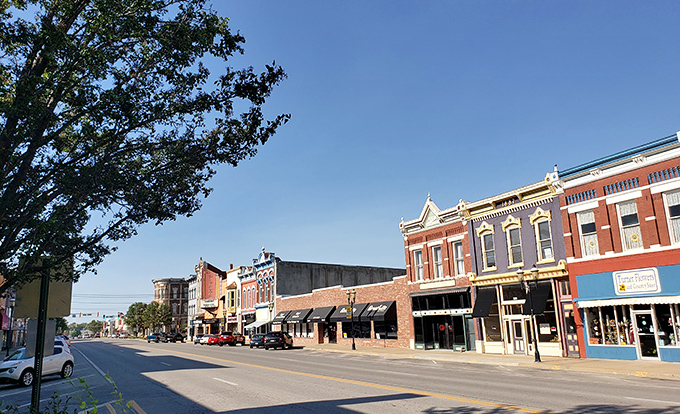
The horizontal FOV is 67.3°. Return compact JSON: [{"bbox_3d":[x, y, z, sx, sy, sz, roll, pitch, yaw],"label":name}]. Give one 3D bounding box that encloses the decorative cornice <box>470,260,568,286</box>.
[{"bbox_3d":[10.081,3.903,29.303,0.450,0.860,7.050,4,-14,-28],"label":"decorative cornice"}]

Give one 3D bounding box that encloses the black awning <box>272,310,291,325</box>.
[{"bbox_3d":[-6.696,12.867,59.181,1.000,1.420,3.650,4,-14,-28],"label":"black awning"}]

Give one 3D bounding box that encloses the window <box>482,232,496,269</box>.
[{"bbox_3d":[9.233,2.700,31.583,0.200,2.350,1.100,4,-14,-28],"label":"window"}]

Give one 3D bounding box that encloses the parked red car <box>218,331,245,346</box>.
[{"bbox_3d":[-13.347,16.174,62.939,1.860,1.690,4.550,-4,-13,8],"label":"parked red car"}]

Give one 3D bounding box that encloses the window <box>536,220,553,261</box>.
[{"bbox_3d":[11.214,1.817,27.955,0.200,2.350,1.100,4,-14,-28],"label":"window"}]

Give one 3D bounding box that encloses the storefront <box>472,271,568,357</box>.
[{"bbox_3d":[10.097,6.263,29.462,0.650,4.350,6.750,4,-14,-28],"label":"storefront"}]

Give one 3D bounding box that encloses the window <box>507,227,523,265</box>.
[{"bbox_3d":[10.233,2.254,29.751,0.200,2.350,1.100,4,-14,-28],"label":"window"}]

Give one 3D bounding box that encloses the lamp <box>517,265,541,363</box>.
[{"bbox_3d":[9.467,5.230,25.212,0.450,4.676,1.260,4,-14,-28],"label":"lamp"}]

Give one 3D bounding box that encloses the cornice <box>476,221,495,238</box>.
[{"bbox_3d":[9.071,1.365,31.807,0.220,0.900,1.580,4,-14,-28],"label":"cornice"}]

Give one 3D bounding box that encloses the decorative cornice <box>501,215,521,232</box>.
[{"bbox_3d":[10.081,0.915,29.957,0.220,0.900,1.580,4,-14,-28],"label":"decorative cornice"}]

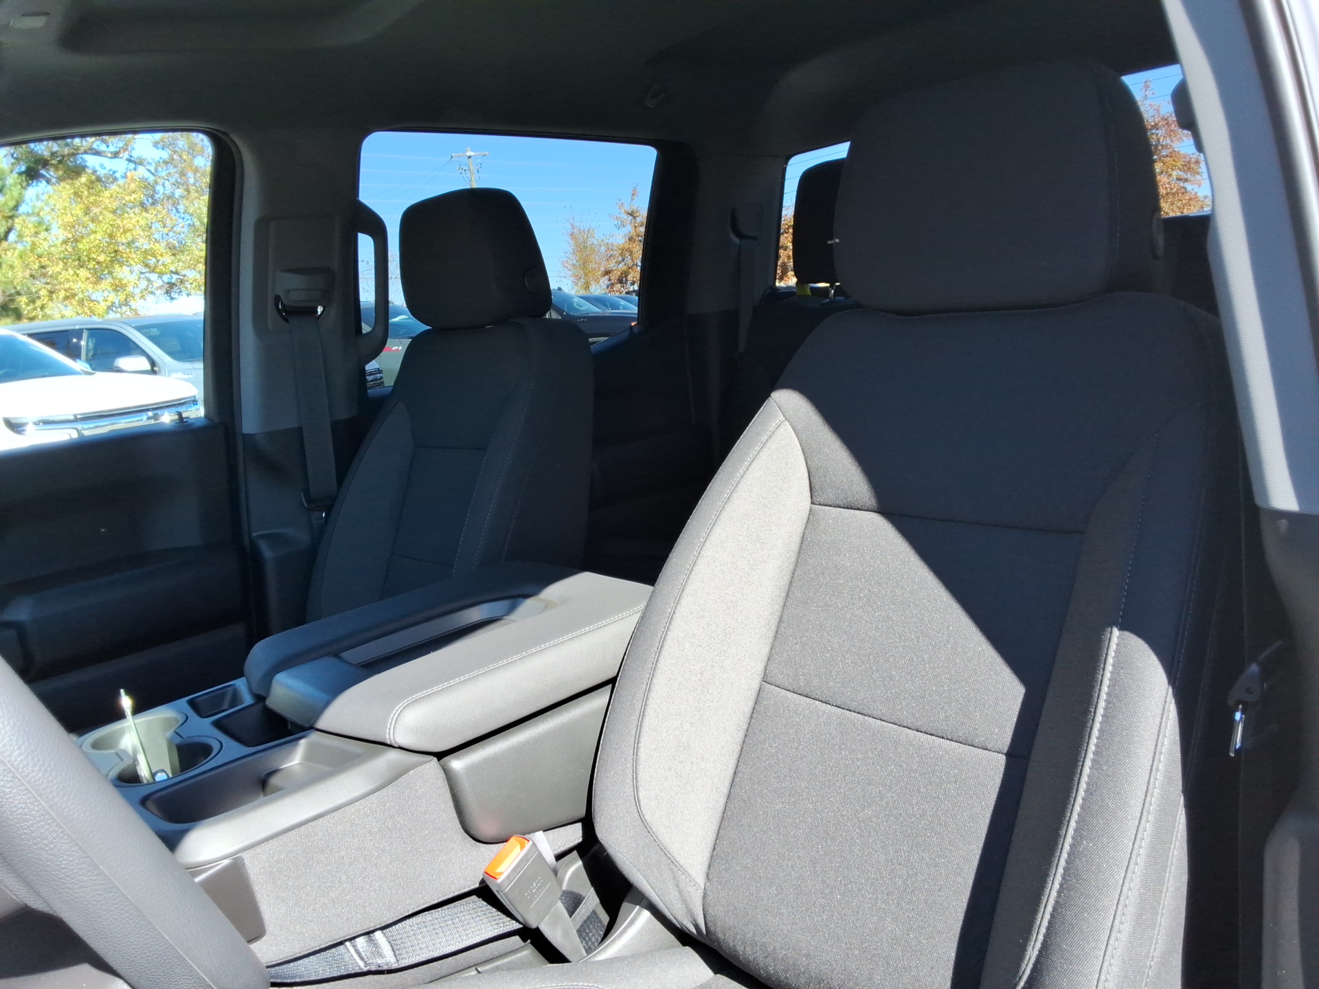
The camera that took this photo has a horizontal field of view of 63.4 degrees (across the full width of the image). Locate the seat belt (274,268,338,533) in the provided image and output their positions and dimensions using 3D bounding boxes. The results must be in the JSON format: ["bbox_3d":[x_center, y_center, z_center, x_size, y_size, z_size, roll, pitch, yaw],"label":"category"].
[{"bbox_3d":[-0.555,-0.145,1.709,0.070,0.424,0.090,14,20,41],"label":"seat belt"}]

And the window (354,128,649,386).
[{"bbox_3d":[-0.265,-0.455,2.073,0.050,0.440,0.715,25,28,37],"label":"window"}]

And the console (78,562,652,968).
[{"bbox_3d":[-0.249,0.236,1.034,0.310,0.200,0.560,6,15,43],"label":"console"}]

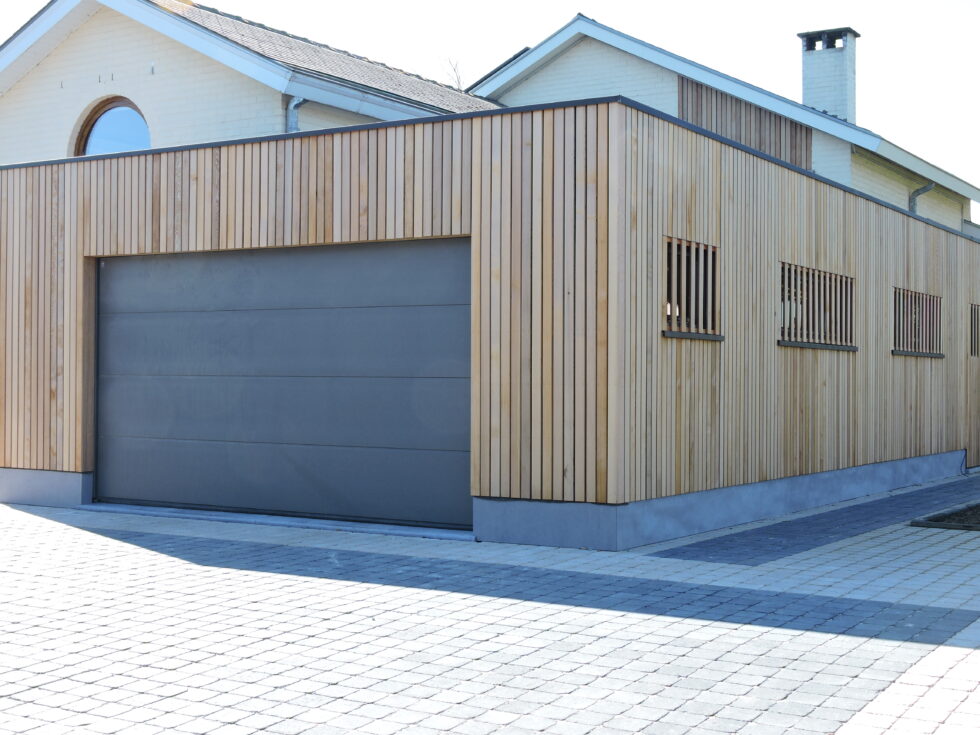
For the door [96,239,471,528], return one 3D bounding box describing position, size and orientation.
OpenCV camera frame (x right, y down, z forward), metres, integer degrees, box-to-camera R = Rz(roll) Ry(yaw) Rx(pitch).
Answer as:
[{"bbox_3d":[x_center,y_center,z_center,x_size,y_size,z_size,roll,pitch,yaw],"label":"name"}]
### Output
[{"bbox_3d":[-1.650,0.104,10.890,3.797,2.050,0.080,0,-1,31],"label":"door"}]

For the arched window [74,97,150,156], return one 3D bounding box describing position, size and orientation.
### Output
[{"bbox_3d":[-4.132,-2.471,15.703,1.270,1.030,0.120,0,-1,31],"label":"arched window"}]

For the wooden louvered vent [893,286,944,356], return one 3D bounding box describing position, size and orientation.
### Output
[{"bbox_3d":[4.683,-0.477,15.522,0.110,0.671,2.095,0,-1,31],"label":"wooden louvered vent"}]

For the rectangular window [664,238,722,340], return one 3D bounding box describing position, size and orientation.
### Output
[{"bbox_3d":[1.449,-0.560,10.218,0.110,0.679,1.061,0,-1,31],"label":"rectangular window"}]

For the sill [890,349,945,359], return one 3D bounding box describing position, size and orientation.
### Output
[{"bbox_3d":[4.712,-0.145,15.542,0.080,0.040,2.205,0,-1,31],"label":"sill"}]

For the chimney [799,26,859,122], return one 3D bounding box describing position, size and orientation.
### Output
[{"bbox_3d":[5.447,-4.540,22.687,0.868,1.576,0.684,0,-1,31],"label":"chimney"}]

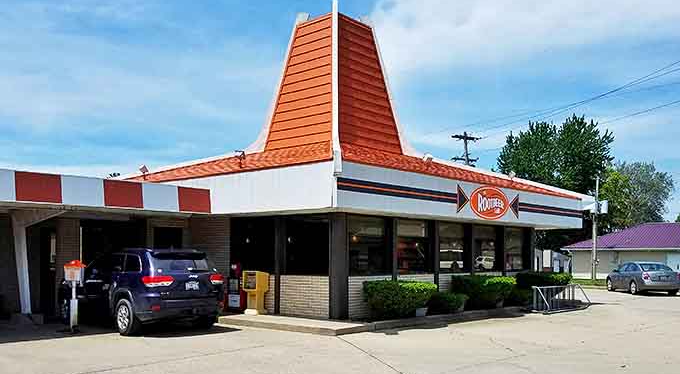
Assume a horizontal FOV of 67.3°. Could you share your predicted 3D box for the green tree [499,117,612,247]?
[{"bbox_3d":[23.256,0.650,55.459,12.300,17.343,11.500,0,-8,0],"label":"green tree"}]

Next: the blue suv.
[{"bbox_3d":[-4.760,2.344,11.919,4.800,1.770,1.980,-7,-11,41],"label":"blue suv"}]

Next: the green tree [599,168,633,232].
[{"bbox_3d":[34.186,4.137,64.054,6.000,12.854,6.000,0,-8,0],"label":"green tree"}]

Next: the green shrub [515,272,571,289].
[{"bbox_3d":[6.641,3.274,16.591,2.000,0.980,0.800,7,-10,-39],"label":"green shrub"}]

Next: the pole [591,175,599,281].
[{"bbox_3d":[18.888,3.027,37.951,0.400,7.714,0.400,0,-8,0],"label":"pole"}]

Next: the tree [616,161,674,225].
[{"bbox_3d":[42.396,3.984,72.156,9.200,15.435,8.800,0,-8,0],"label":"tree"}]

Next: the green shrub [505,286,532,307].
[{"bbox_3d":[5.283,3.338,15.507,0.950,0.550,0.620,7,-10,-39],"label":"green shrub"}]

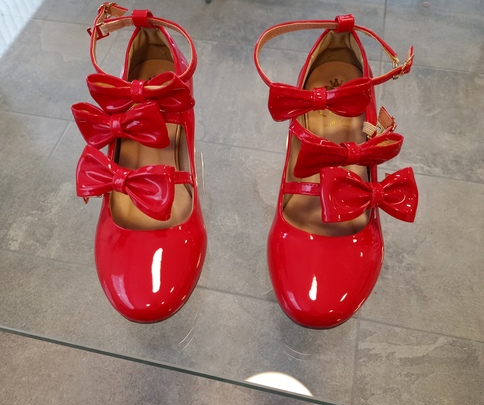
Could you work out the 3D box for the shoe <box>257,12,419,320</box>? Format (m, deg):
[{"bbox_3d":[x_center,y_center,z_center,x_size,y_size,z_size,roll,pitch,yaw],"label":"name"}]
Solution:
[{"bbox_3d":[0.071,-0.034,0.414,0.121,0.117,0.242,8,54,6],"label":"shoe"}]

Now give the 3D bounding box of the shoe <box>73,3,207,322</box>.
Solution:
[{"bbox_3d":[-0.077,-0.039,0.414,0.105,0.115,0.241,-1,54,0],"label":"shoe"}]

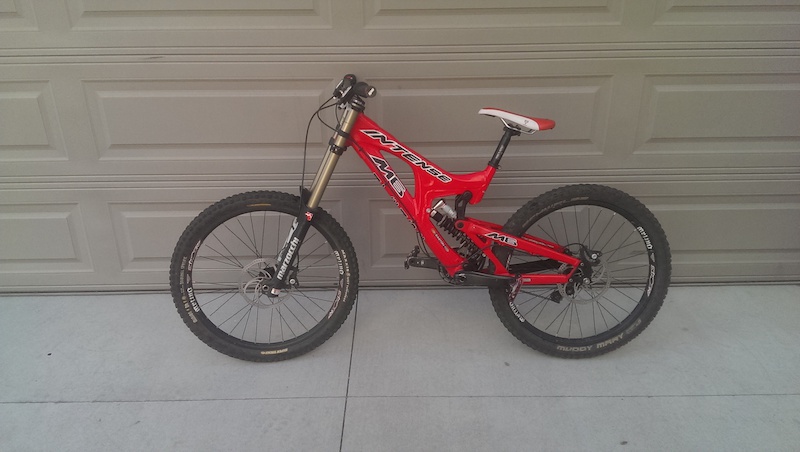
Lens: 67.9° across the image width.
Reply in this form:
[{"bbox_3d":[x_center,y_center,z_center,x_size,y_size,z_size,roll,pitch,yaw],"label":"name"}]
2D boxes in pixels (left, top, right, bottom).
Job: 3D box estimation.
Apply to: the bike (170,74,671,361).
[{"bbox_3d":[0.089,0.001,2.172,1.840,1.060,0.750,-1,14,0],"label":"bike"}]

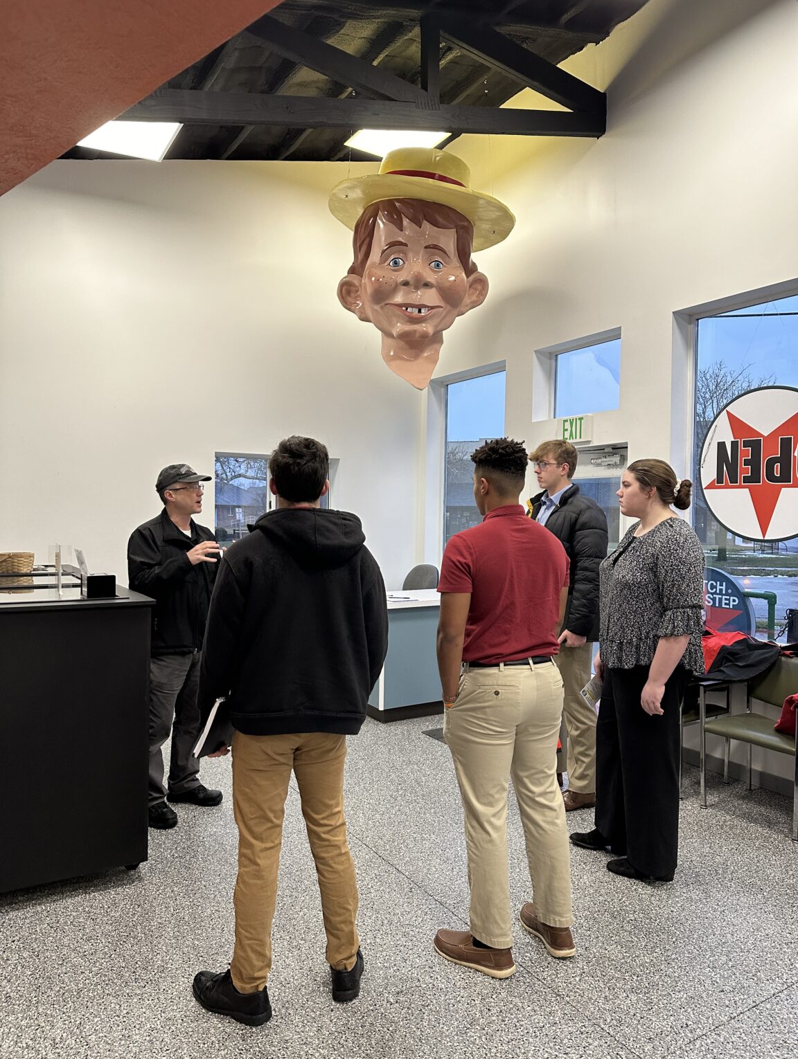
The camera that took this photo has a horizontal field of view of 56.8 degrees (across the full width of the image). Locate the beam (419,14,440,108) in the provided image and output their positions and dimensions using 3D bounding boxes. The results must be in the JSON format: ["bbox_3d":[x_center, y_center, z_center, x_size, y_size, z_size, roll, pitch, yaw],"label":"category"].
[{"bbox_3d":[0.188,-2.787,4.418,0.092,0.515,0.090,0,1,-32],"label":"beam"}]

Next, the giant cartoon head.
[{"bbox_3d":[0.163,-1.781,5.255,1.330,1.700,1.200,1,1,-3],"label":"giant cartoon head"}]

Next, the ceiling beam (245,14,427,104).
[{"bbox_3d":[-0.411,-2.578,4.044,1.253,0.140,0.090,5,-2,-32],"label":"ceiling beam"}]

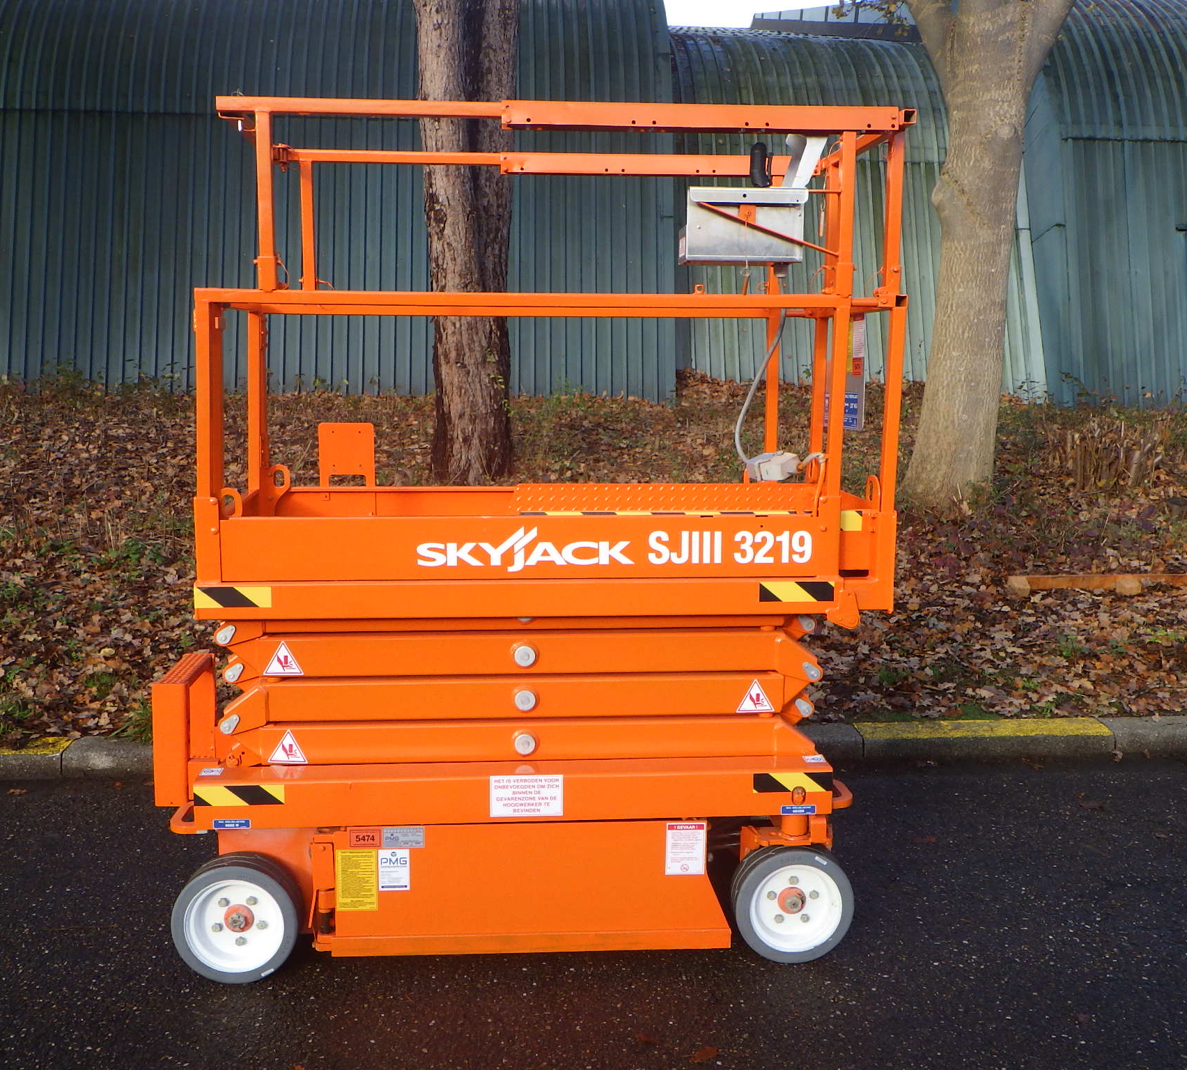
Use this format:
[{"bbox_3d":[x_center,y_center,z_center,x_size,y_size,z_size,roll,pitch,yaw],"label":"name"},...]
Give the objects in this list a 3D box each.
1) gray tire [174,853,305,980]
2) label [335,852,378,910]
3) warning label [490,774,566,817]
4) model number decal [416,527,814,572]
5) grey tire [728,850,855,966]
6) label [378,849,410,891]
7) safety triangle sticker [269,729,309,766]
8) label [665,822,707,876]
[{"bbox_3d":[-0.885,0.954,2.890,0.306,0.306,0.100,0,9,-4],"label":"gray tire"},{"bbox_3d":[-0.586,0.858,2.863,0.103,0.164,0.002,0,9,-4],"label":"label"},{"bbox_3d":[-0.164,0.645,2.849,0.182,0.107,0.002,0,9,-4],"label":"warning label"},{"bbox_3d":[0.058,0.035,2.800,0.965,0.110,0.002,0,9,-4],"label":"model number decal"},{"bbox_3d":[0.514,0.947,3.002,0.306,0.306,0.100,0,9,-4],"label":"grey tire"},{"bbox_3d":[-0.493,0.833,2.866,0.077,0.110,0.002,0,9,-4],"label":"label"},{"bbox_3d":[-0.765,0.530,2.888,0.098,0.088,0.002,0,9,-4],"label":"safety triangle sticker"},{"bbox_3d":[0.233,0.793,2.913,0.101,0.138,0.002,0,9,-4],"label":"label"}]

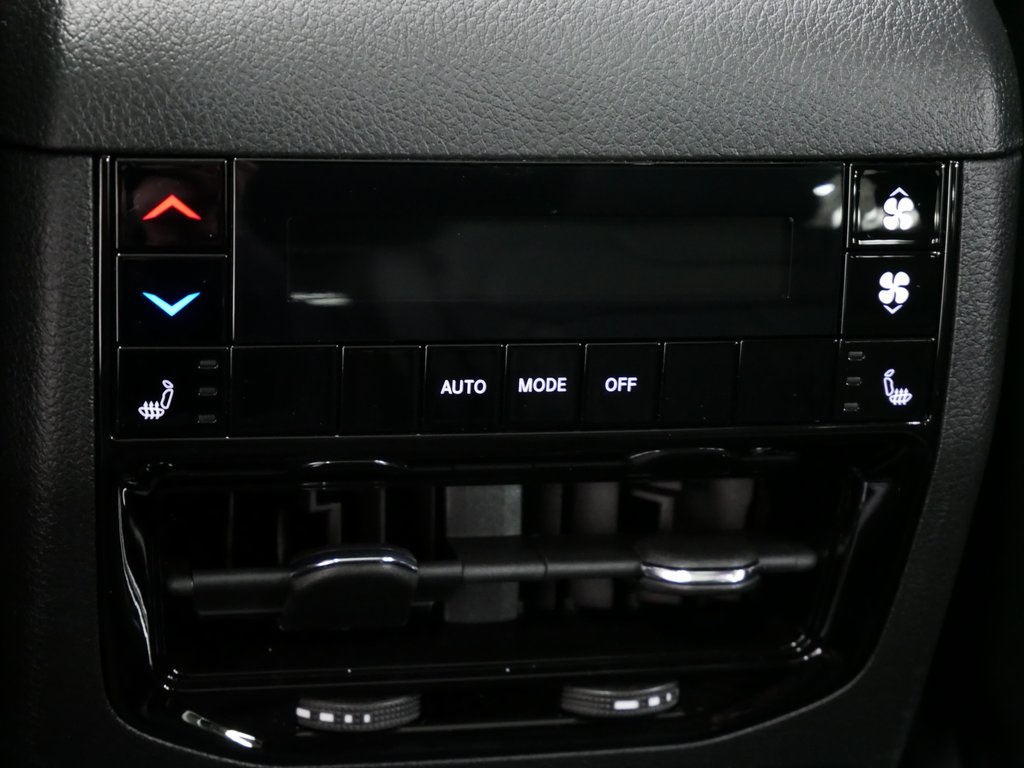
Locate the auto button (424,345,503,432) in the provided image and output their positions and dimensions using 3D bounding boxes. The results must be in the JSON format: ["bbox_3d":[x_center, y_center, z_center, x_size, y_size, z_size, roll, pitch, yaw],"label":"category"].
[{"bbox_3d":[-0.011,0.001,0.449,0.017,0.019,0.006,-1,12,-12],"label":"auto button"}]

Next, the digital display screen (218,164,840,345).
[{"bbox_3d":[0.007,-0.028,0.447,0.130,0.038,0.006,-1,12,-12],"label":"digital display screen"}]

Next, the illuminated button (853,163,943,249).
[{"bbox_3d":[0.079,-0.037,0.444,0.021,0.017,0.006,-1,11,-13],"label":"illuminated button"}]

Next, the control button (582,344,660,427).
[{"bbox_3d":[0.022,0.000,0.438,0.016,0.017,0.006,-1,11,-13],"label":"control button"}]

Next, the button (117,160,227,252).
[{"bbox_3d":[-0.069,-0.036,0.429,0.022,0.018,0.006,-1,12,-12],"label":"button"}]

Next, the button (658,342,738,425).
[{"bbox_3d":[0.038,0.000,0.441,0.015,0.017,0.006,-1,11,-13],"label":"button"}]

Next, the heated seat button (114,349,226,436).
[{"bbox_3d":[-0.067,0.001,0.417,0.021,0.017,0.006,-1,11,-13],"label":"heated seat button"}]

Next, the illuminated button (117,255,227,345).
[{"bbox_3d":[-0.069,-0.018,0.433,0.022,0.018,0.006,-1,12,-12],"label":"illuminated button"}]

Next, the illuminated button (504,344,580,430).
[{"bbox_3d":[0.006,0.000,0.434,0.015,0.017,0.006,-1,11,-13],"label":"illuminated button"}]

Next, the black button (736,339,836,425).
[{"bbox_3d":[0.057,-0.001,0.446,0.021,0.017,0.006,-1,11,-13],"label":"black button"}]

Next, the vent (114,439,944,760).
[{"bbox_3d":[0.000,0.042,0.478,0.177,0.069,0.040,-1,12,-12],"label":"vent"}]

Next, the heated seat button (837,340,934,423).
[{"bbox_3d":[0.081,-0.001,0.469,0.022,0.019,0.006,-1,12,-12],"label":"heated seat button"}]

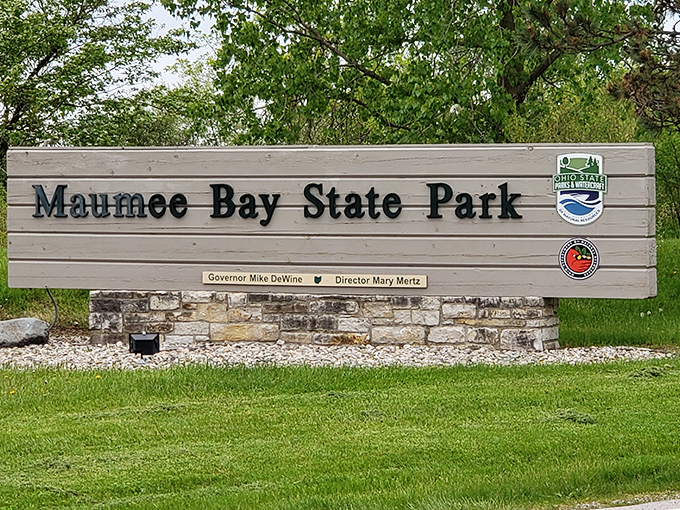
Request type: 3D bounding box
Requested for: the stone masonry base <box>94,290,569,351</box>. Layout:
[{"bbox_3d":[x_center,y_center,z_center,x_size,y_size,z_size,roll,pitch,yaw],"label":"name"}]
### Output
[{"bbox_3d":[-0.153,0.552,8.925,4.022,0.480,0.600,0,1,8],"label":"stone masonry base"}]

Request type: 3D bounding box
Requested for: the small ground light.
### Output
[{"bbox_3d":[-1.531,0.701,8.000,0.235,0.170,0.130,0,21,-6],"label":"small ground light"}]

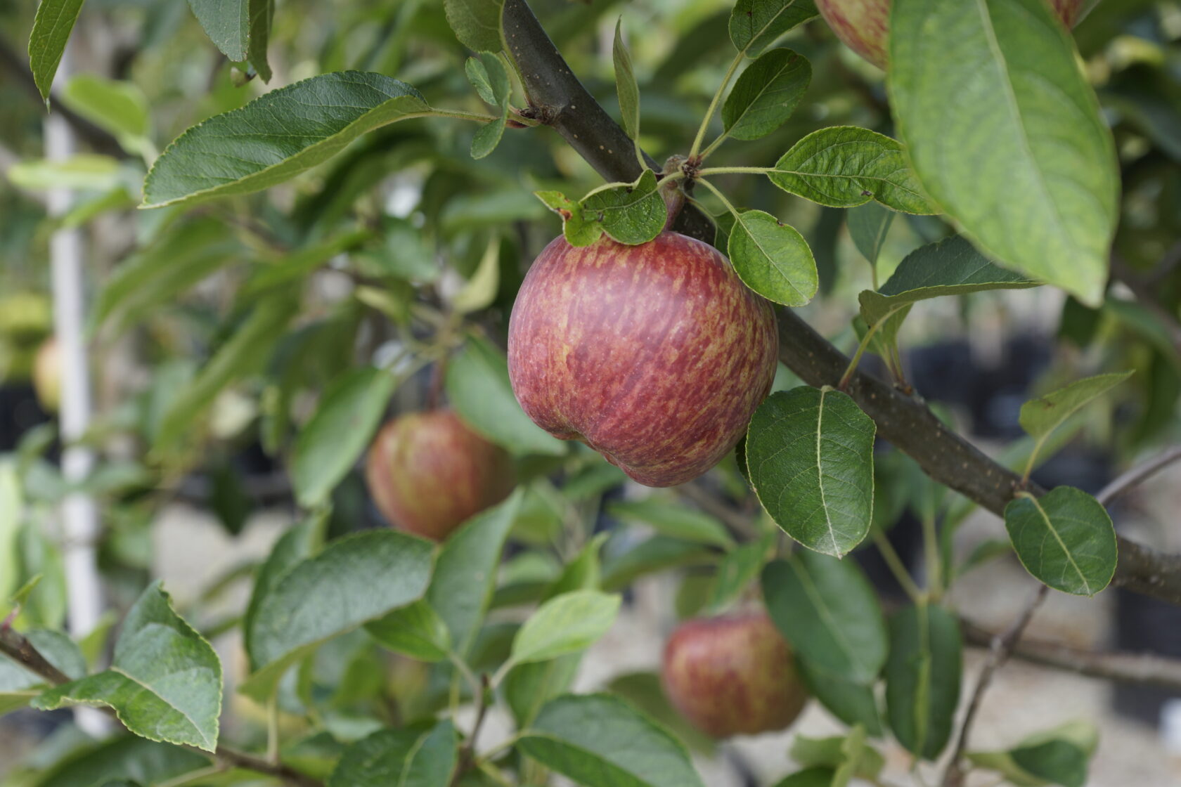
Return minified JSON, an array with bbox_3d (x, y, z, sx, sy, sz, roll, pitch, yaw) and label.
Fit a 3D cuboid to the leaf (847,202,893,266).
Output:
[{"bbox_3d":[0.090,-0.059,0.645,0.019,0.037,0.010,-6,-9,-16],"label":"leaf"}]

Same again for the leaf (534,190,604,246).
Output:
[{"bbox_3d":[-0.006,-0.049,0.557,0.020,0.017,0.009,12,-22,-21],"label":"leaf"}]

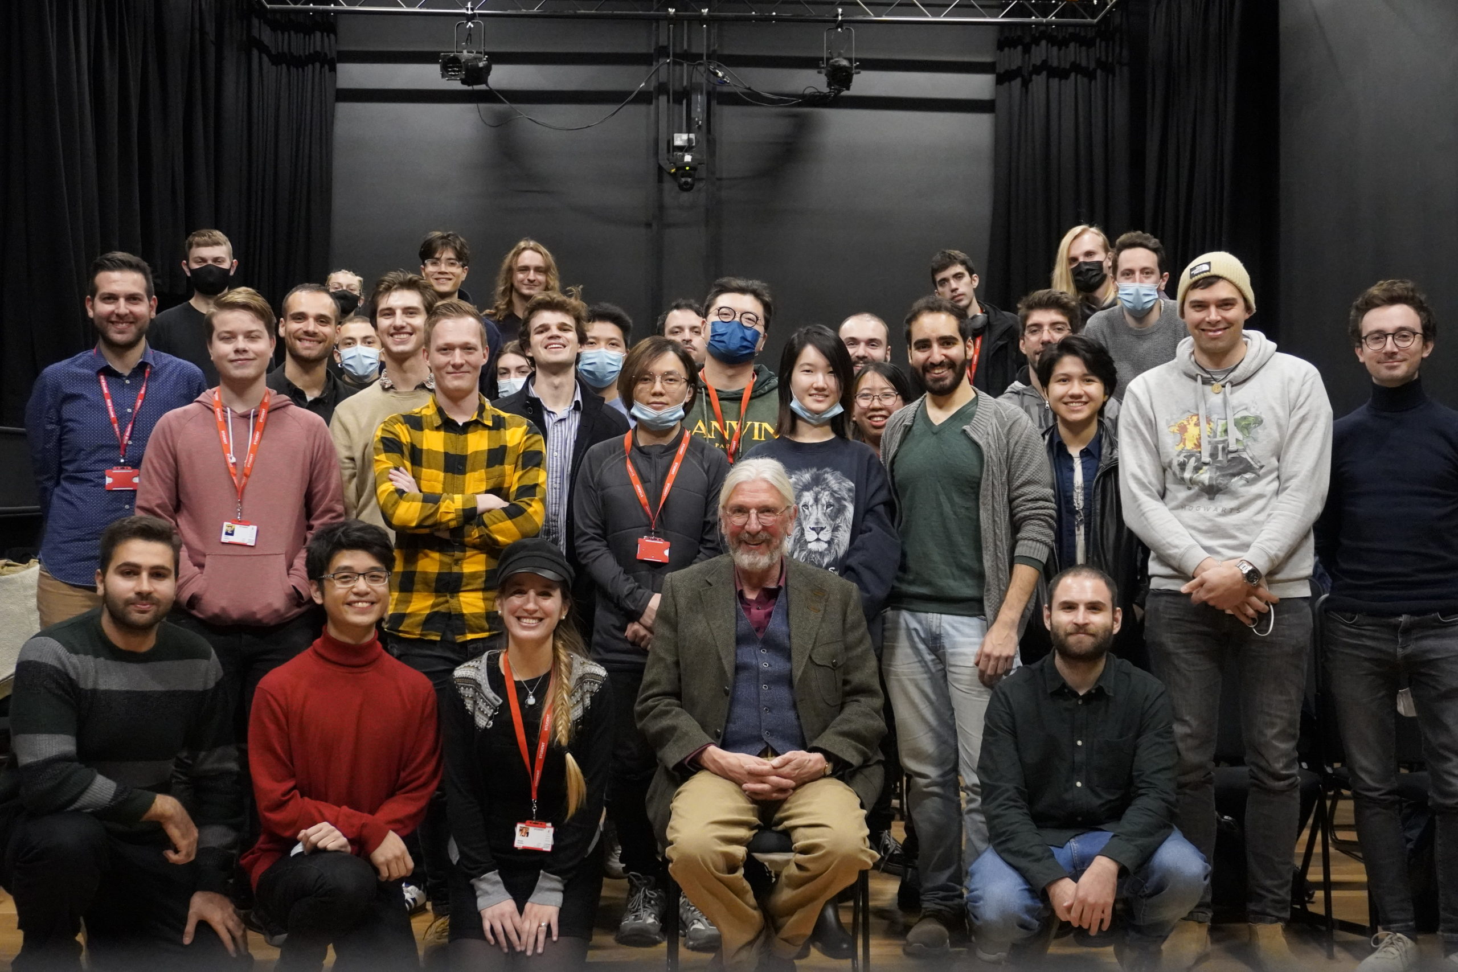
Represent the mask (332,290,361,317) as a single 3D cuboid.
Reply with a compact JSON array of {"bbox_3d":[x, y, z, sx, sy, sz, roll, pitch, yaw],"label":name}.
[{"bbox_3d":[-1.502,-0.714,6.350,0.125,0.120,0.090,3,-9,-11],"label":"mask"}]

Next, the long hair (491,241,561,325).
[{"bbox_3d":[-0.768,-0.771,6.150,0.270,0.330,0.240,0,-1,-8],"label":"long hair"}]

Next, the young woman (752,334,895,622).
[{"bbox_3d":[0.235,0.427,4.340,0.460,1.712,0.310,0,-1,3],"label":"young woman"}]

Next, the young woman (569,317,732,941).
[{"bbox_3d":[-0.219,0.435,4.420,0.460,1.695,0.330,0,-1,-3],"label":"young woman"}]

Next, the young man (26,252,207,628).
[{"bbox_3d":[-1.673,0.320,4.409,0.510,1.917,0.340,0,-1,-21],"label":"young man"}]

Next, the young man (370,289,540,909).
[{"bbox_3d":[-0.742,0.385,4.439,0.500,1.793,0.360,0,-1,-9],"label":"young man"}]

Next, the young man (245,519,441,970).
[{"bbox_3d":[-0.863,0.673,3.613,0.470,1.196,0.730,0,-1,-13],"label":"young man"}]

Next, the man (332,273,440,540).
[{"bbox_3d":[-0.942,0.303,4.740,0.490,1.854,0.340,0,0,-10],"label":"man"}]

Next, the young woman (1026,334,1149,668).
[{"bbox_3d":[0.991,0.401,4.600,0.450,1.658,0.320,0,0,12],"label":"young woman"}]

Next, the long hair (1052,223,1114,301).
[{"bbox_3d":[1.255,-0.774,5.750,0.240,0.300,0.230,-7,0,22],"label":"long hair"}]

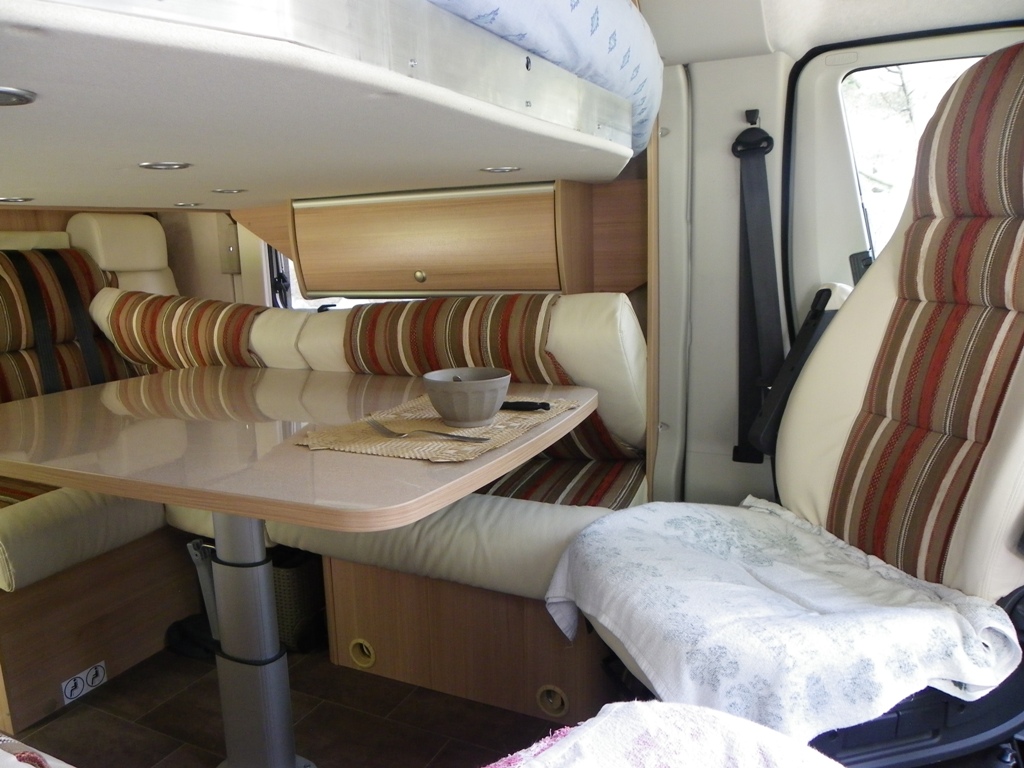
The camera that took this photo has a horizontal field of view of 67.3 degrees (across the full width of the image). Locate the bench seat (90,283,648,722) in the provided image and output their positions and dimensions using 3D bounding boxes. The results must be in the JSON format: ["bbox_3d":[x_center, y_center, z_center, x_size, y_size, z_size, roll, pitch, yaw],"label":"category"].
[{"bbox_3d":[-0.404,0.216,2.049,1.580,0.915,0.500,3,10,24],"label":"bench seat"}]

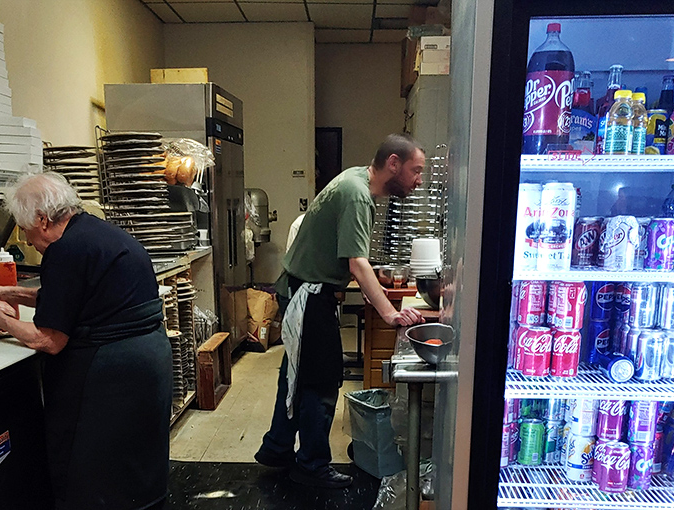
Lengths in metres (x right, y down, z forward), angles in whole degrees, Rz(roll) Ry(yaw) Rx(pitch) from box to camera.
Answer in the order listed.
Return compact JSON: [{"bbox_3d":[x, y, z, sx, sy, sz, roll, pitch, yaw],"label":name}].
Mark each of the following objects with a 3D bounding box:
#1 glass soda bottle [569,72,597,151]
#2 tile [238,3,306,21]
[{"bbox_3d":[0.607,-0.346,1.217,0.062,0.205,0.062,0,11,2],"label":"glass soda bottle"},{"bbox_3d":[-0.571,-2.225,4.509,0.610,0.020,0.470,1,7,2],"label":"tile"}]

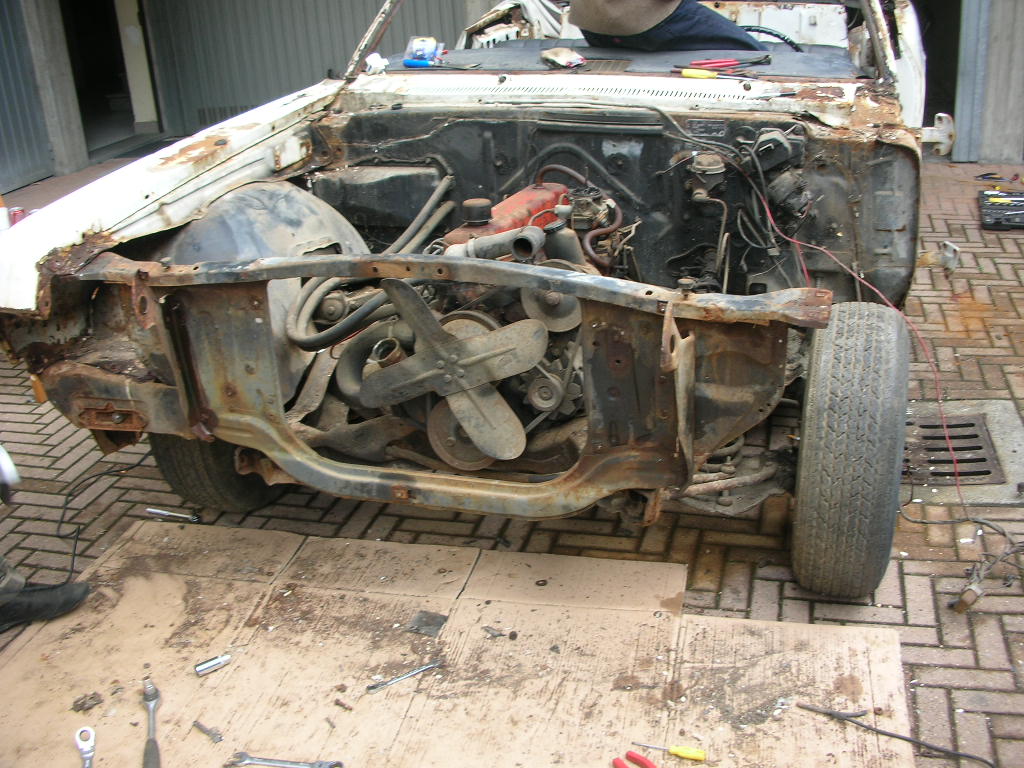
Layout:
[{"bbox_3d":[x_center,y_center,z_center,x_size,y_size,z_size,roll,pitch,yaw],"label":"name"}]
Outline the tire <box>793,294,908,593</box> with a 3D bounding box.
[{"bbox_3d":[0.665,0.133,2.109,0.172,0.595,0.595,2,24,15],"label":"tire"}]

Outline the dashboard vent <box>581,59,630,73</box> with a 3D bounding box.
[{"bbox_3d":[0.234,-0.831,2.730,0.165,0.020,0.100,5,34,21],"label":"dashboard vent"}]

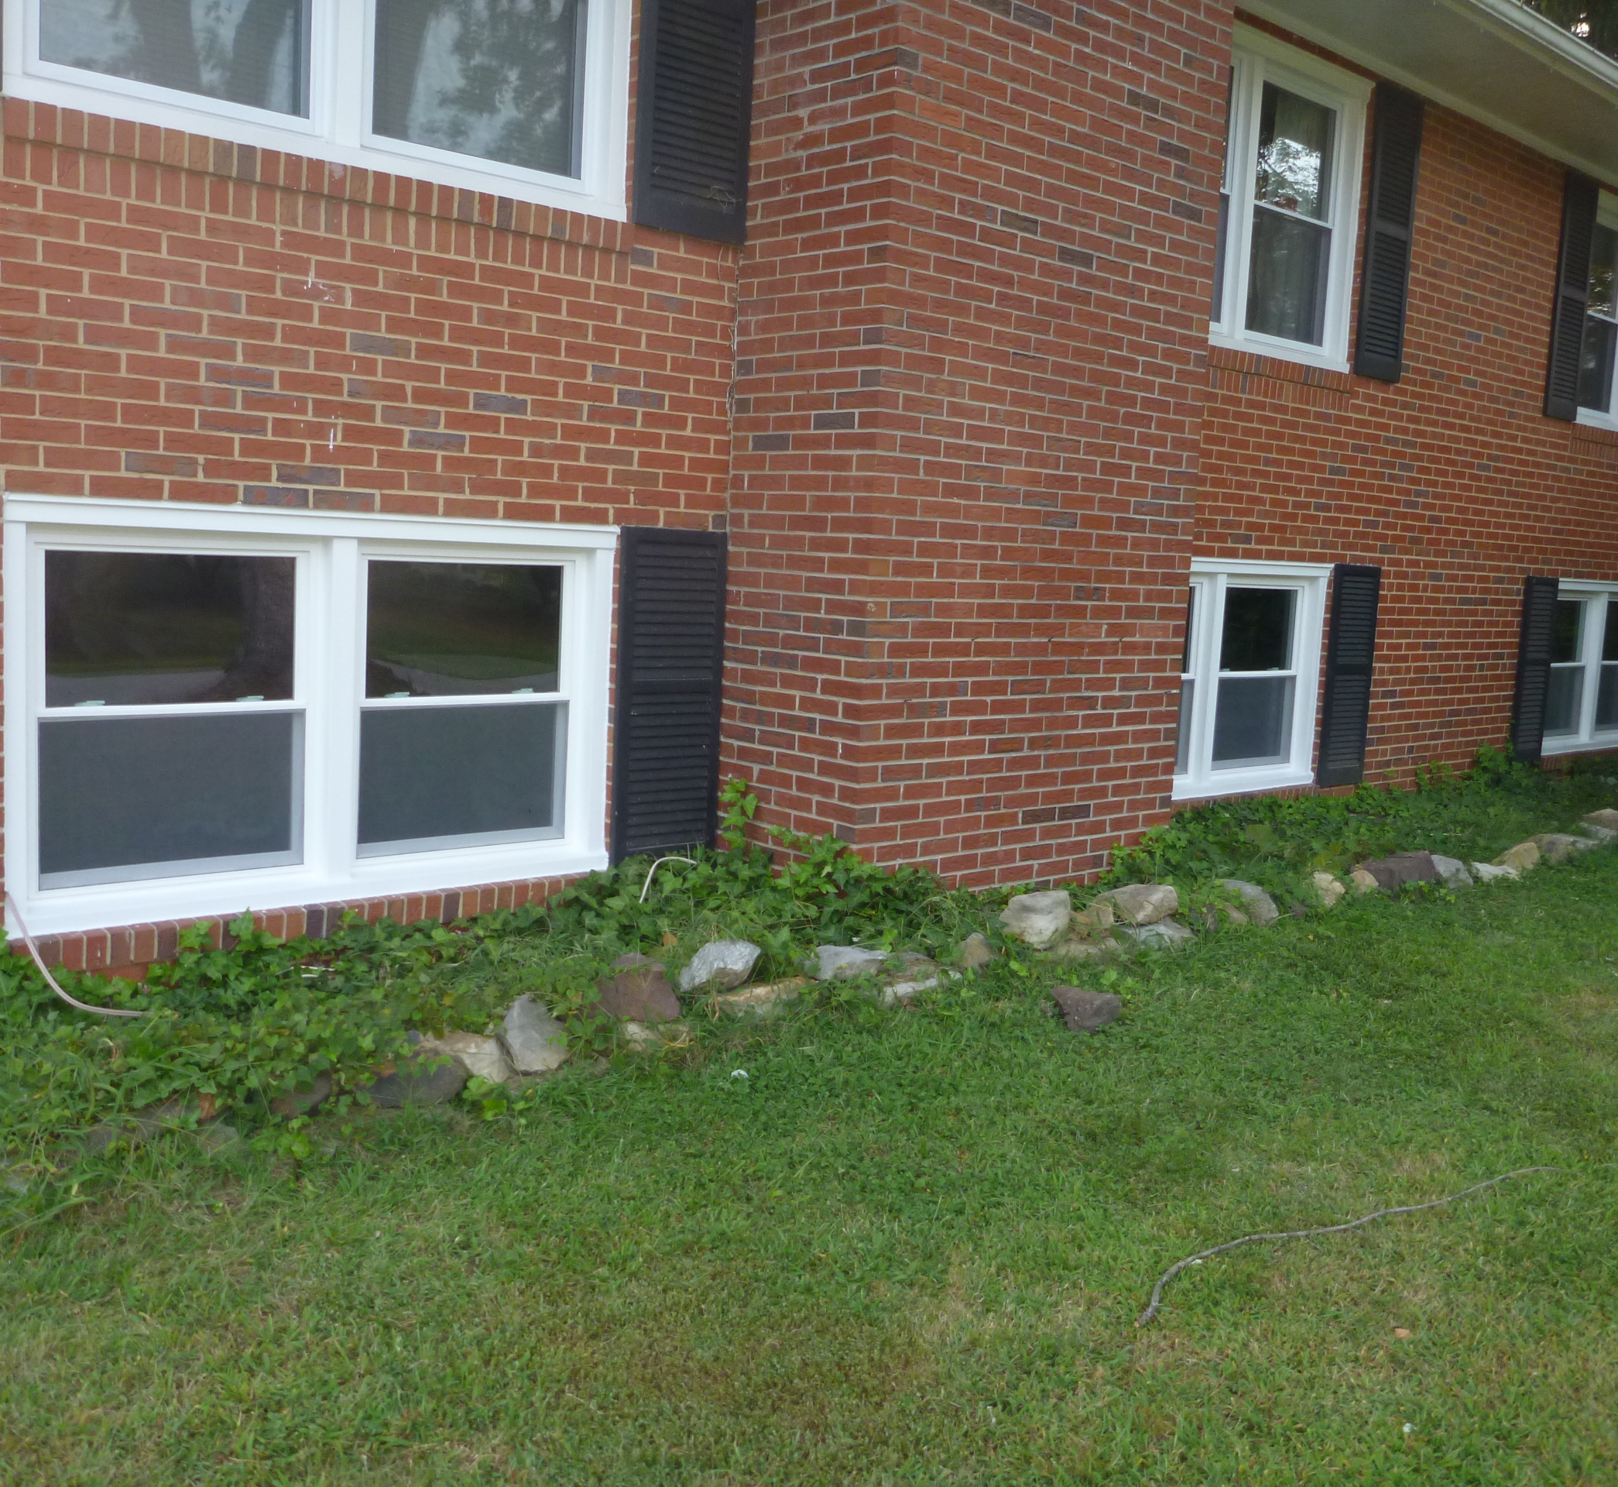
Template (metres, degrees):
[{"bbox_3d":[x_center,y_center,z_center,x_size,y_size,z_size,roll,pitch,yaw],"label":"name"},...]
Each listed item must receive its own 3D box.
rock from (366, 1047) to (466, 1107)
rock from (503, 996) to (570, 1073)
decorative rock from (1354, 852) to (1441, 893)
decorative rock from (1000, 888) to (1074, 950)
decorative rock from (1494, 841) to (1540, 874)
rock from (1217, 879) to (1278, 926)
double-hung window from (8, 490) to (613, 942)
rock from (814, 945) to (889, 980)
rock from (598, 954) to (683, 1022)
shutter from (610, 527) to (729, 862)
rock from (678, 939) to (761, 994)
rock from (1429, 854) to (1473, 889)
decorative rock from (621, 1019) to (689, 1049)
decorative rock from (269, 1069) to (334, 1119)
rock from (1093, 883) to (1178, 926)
[{"bbox_3d":[-0.966,0.825,3.948,0.250,0.125,0.180,-4,9,-42],"label":"rock"},{"bbox_3d":[-0.724,0.767,4.237,0.175,0.190,0.140,-4,9,-42],"label":"rock"},{"bbox_3d":[2.653,0.586,7.216,0.470,0.150,0.235,-4,9,-42],"label":"decorative rock"},{"bbox_3d":[0.800,0.612,5.633,0.247,0.181,0.173,-4,9,-42],"label":"decorative rock"},{"bbox_3d":[3.435,0.549,7.773,0.213,0.140,0.160,-4,9,-42],"label":"decorative rock"},{"bbox_3d":[1.737,0.627,6.335,0.260,0.160,0.180,-4,9,-42],"label":"rock"},{"bbox_3d":[-1.423,-0.105,4.944,1.965,1.195,0.120,-4,9,-42],"label":"double-hung window"},{"bbox_3d":[0.133,0.694,5.029,0.230,0.090,0.164,-4,9,-42],"label":"rock"},{"bbox_3d":[-0.470,0.681,4.466,0.221,0.156,0.155,-4,9,-42],"label":"rock"},{"bbox_3d":[-0.495,-0.154,5.736,0.445,1.200,0.040,-4,9,-42],"label":"shutter"},{"bbox_3d":[-0.260,0.647,4.655,0.224,0.127,0.157,-4,9,-42],"label":"rock"},{"bbox_3d":[2.937,0.588,7.338,0.190,0.155,0.180,-4,9,-42],"label":"rock"},{"bbox_3d":[-0.437,0.824,4.490,0.200,0.075,0.150,-4,9,-42],"label":"decorative rock"},{"bbox_3d":[-1.216,0.839,3.839,0.170,0.110,0.140,-4,9,-42],"label":"decorative rock"},{"bbox_3d":[1.246,0.614,6.125,0.347,0.126,0.243,-4,9,-42],"label":"rock"}]

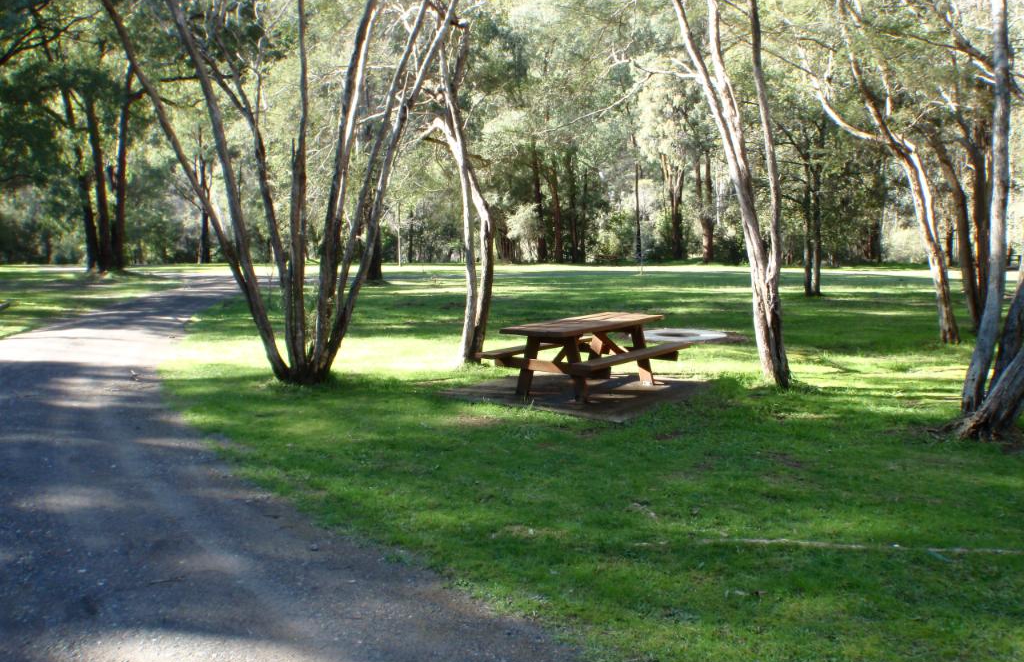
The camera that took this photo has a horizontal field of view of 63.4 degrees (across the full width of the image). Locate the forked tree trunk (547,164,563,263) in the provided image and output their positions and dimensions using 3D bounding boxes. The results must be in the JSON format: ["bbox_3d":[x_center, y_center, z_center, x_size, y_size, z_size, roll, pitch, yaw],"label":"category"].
[{"bbox_3d":[2.650,-7.305,51.646,0.998,6.176,0.750,0,7,3],"label":"forked tree trunk"}]

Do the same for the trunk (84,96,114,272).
[{"bbox_3d":[-22.145,-7.862,44.466,1.611,9.320,1.000,-4,7,-26],"label":"trunk"}]

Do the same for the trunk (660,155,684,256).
[{"bbox_3d":[10.390,-7.971,53.618,1.554,6.662,1.100,1,7,11],"label":"trunk"}]

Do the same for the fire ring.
[{"bbox_3d":[2.702,0.061,13.359,1.549,0.120,1.549,0,7,0],"label":"fire ring"}]

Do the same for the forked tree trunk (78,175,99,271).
[{"bbox_3d":[-23.115,-5.905,45.209,1.092,5.088,0.800,-4,7,-27],"label":"forked tree trunk"}]

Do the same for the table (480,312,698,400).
[{"bbox_3d":[0.828,0.272,8.961,1.456,0.740,2.031,5,8,38],"label":"table"}]

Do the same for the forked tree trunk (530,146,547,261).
[{"bbox_3d":[1.650,-7.909,51.577,0.996,7.391,0.750,0,7,2],"label":"forked tree trunk"}]

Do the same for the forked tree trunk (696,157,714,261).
[{"bbox_3d":[11.593,-7.315,49.626,1.078,6.523,0.950,1,7,13],"label":"forked tree trunk"}]

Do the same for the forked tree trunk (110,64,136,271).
[{"bbox_3d":[-20.812,-8.680,44.372,1.393,10.967,0.950,-3,7,-25],"label":"forked tree trunk"}]

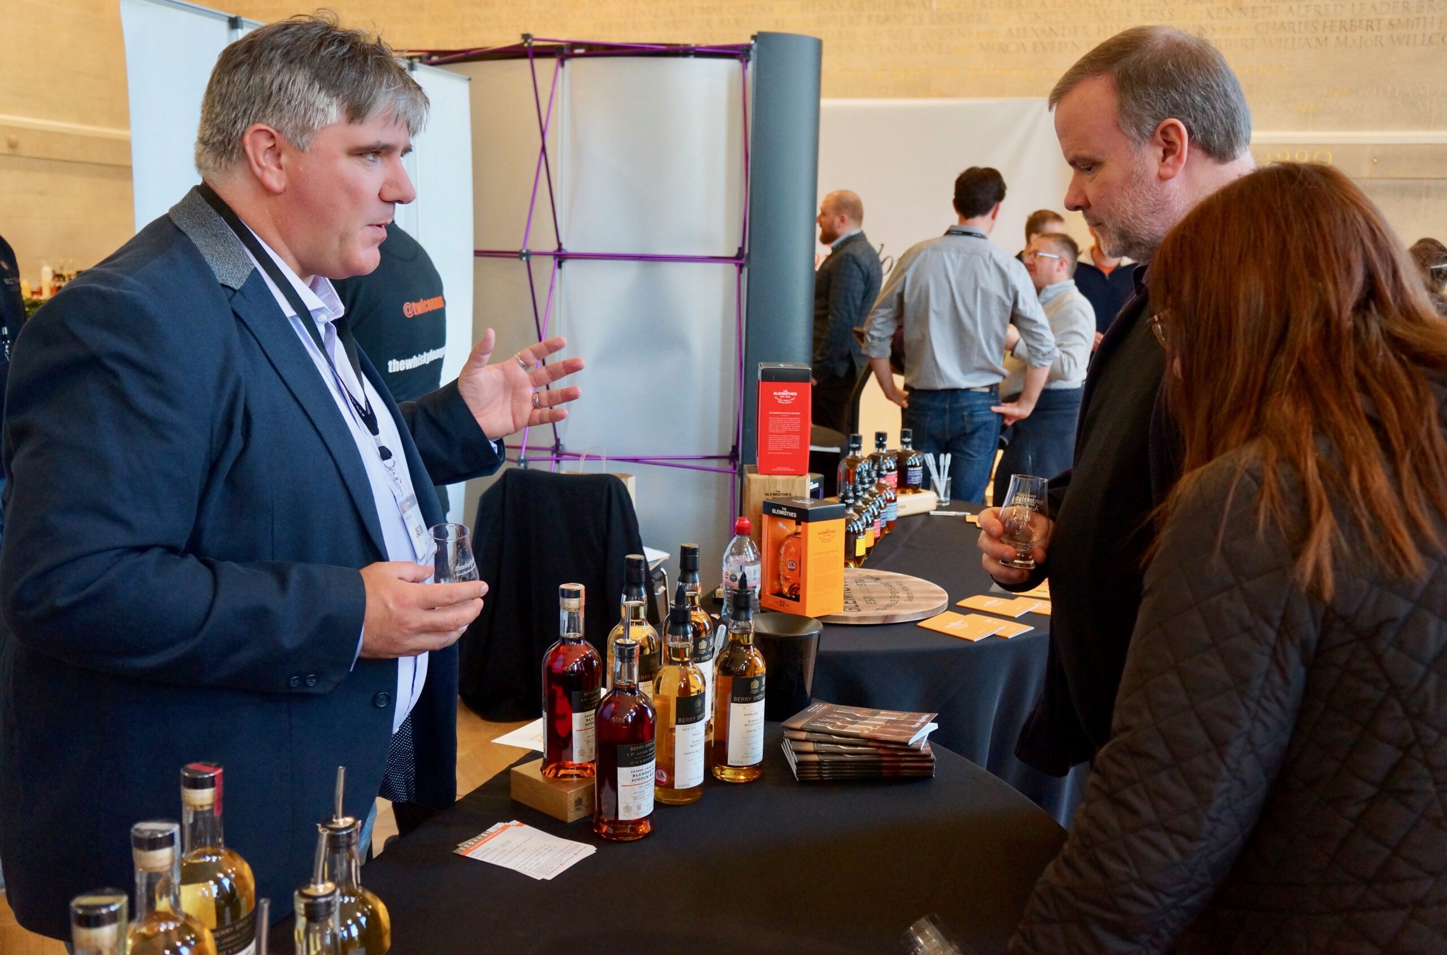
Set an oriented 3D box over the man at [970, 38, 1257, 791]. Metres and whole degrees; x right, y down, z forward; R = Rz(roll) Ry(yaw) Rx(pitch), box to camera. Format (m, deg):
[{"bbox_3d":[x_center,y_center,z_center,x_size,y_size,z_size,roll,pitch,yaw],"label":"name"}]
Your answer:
[{"bbox_3d":[0.533,0.370,1.456,0.450,1.740,0.560,0,9,-5],"label":"man"}]

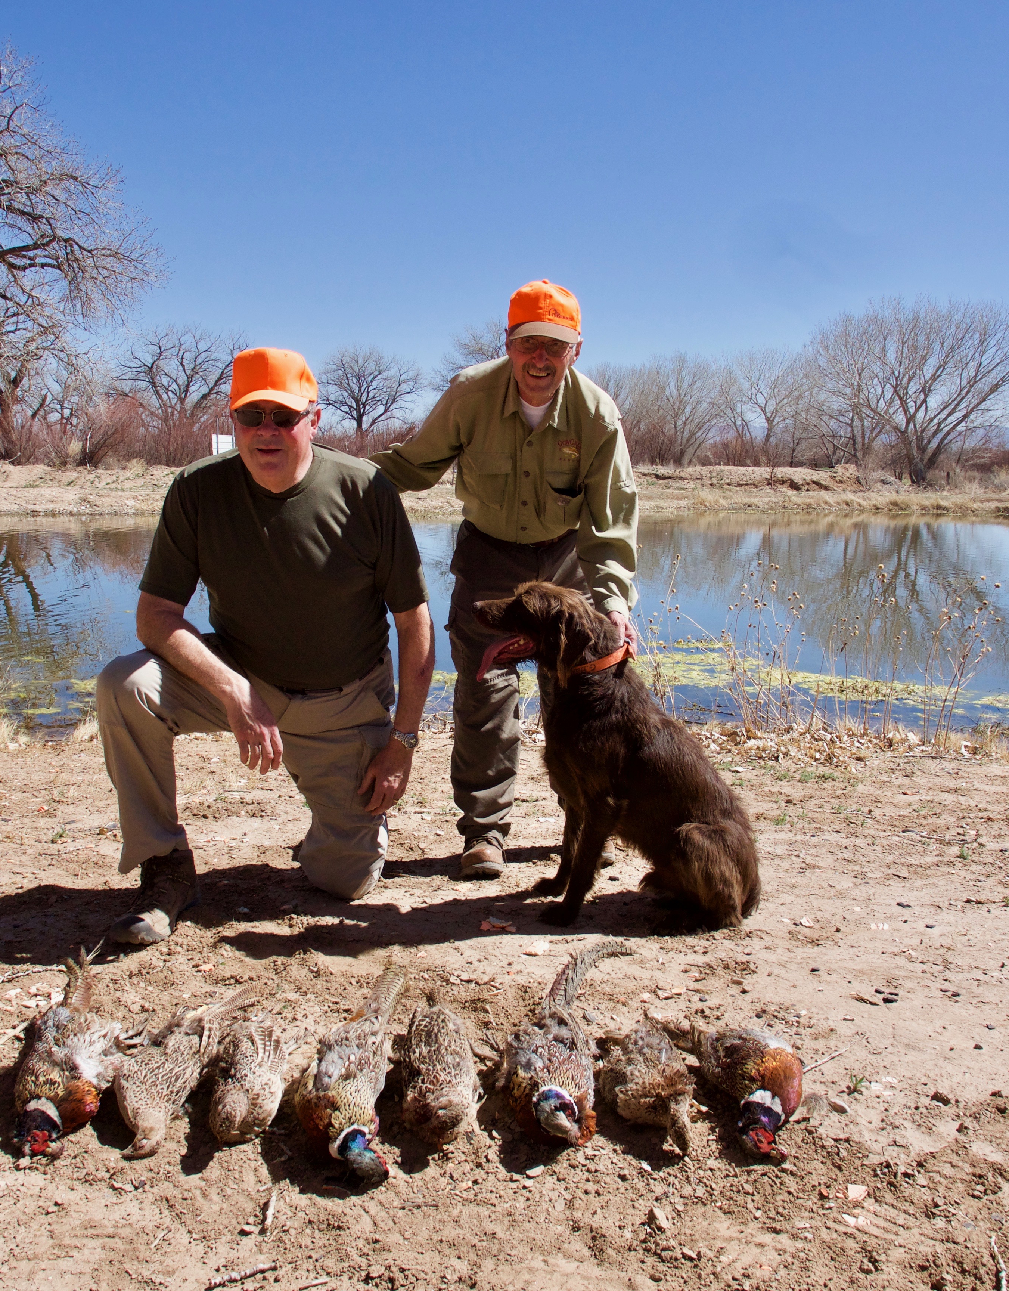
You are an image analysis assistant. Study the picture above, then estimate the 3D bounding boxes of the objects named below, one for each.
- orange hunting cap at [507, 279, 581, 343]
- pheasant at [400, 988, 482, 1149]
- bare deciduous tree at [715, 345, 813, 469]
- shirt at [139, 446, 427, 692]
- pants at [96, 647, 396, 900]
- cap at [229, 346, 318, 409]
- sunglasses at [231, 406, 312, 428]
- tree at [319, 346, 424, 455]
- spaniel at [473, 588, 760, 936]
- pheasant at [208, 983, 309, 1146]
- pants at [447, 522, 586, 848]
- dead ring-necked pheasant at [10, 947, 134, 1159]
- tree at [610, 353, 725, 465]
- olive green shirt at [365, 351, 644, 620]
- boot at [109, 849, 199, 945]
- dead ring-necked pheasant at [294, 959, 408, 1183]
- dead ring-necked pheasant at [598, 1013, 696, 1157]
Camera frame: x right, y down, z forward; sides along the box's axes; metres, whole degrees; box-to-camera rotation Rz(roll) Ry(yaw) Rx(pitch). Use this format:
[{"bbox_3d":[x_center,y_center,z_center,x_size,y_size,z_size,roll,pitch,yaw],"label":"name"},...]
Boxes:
[{"bbox_3d":[0.090,-0.768,2.744,0.175,0.138,0.265,-1,21,-5],"label":"orange hunting cap"},{"bbox_3d":[-0.103,0.660,1.968,0.140,0.120,0.390,0,9,0],"label":"pheasant"},{"bbox_3d":[12.039,-11.042,55.962,4.430,5.820,4.300,0,9,0],"label":"bare deciduous tree"},{"bbox_3d":[-0.480,-0.166,2.626,0.600,0.560,0.330,0,17,0],"label":"shirt"},{"bbox_3d":[-0.565,0.272,2.787,0.630,0.630,0.580,1,9,5],"label":"pants"},{"bbox_3d":[-0.449,-0.523,2.337,0.170,0.127,0.260,0,9,-2],"label":"cap"},{"bbox_3d":[-0.455,-0.446,2.339,0.147,0.043,0.130,0,9,0],"label":"sunglasses"},{"bbox_3d":[-8.734,-15.716,78.508,7.120,7.730,6.800,0,9,0],"label":"tree"},{"bbox_3d":[0.248,0.249,2.764,0.640,0.786,0.290,0,9,-3],"label":"spaniel"},{"bbox_3d":[-0.378,0.661,1.963,0.155,0.120,0.380,1,9,4],"label":"pheasant"},{"bbox_3d":[0.052,0.104,3.055,0.420,0.842,0.340,0,9,0],"label":"pants"},{"bbox_3d":[-0.761,0.668,2.135,0.190,0.125,0.731,-3,9,-16],"label":"dead ring-necked pheasant"},{"bbox_3d":[7.739,-11.051,56.973,5.620,5.670,5.200,0,9,0],"label":"tree"},{"bbox_3d":[-0.019,-0.372,2.776,0.680,0.570,0.480,0,9,-3],"label":"olive green shirt"},{"bbox_3d":[-0.757,0.518,2.684,0.125,0.180,0.310,1,9,8],"label":"boot"},{"bbox_3d":[-0.225,0.680,2.072,0.170,0.120,0.710,0,9,-2],"label":"dead ring-necked pheasant"},{"bbox_3d":[0.224,0.666,1.933,0.155,0.120,0.350,-1,9,-8],"label":"dead ring-necked pheasant"}]

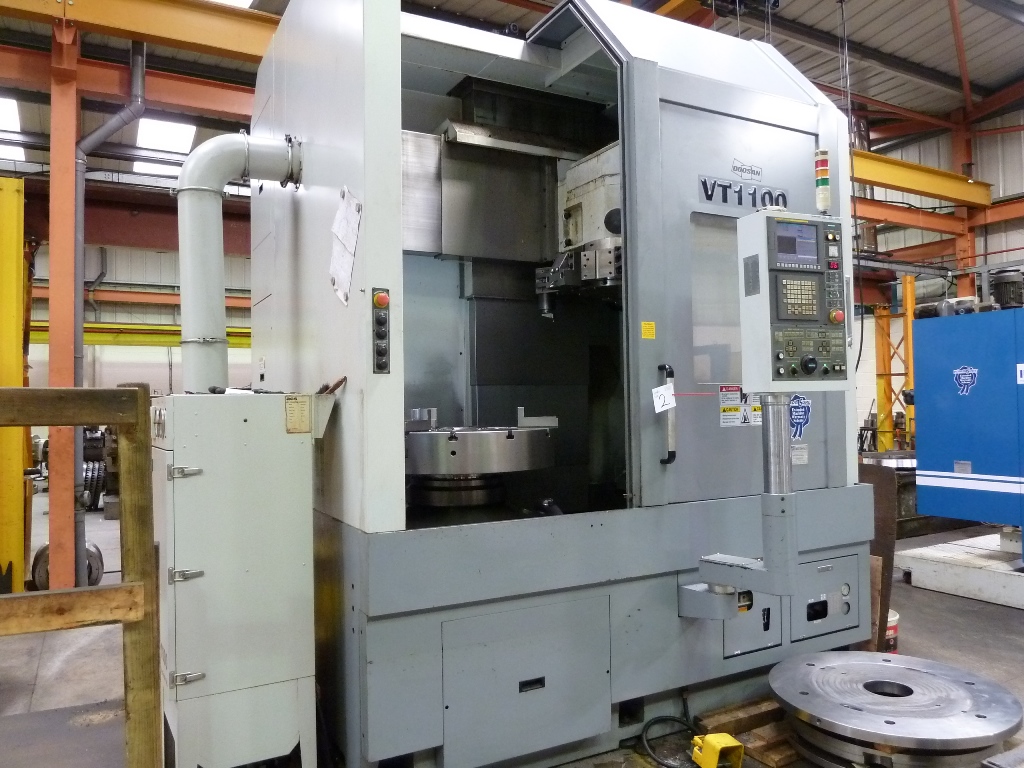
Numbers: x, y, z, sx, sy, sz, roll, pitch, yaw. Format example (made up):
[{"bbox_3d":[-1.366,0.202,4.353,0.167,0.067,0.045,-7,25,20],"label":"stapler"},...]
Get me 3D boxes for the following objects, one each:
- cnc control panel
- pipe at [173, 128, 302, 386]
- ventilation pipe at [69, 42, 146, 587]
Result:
[{"bbox_3d":[1.186,-0.333,3.120,0.410,0.726,0.179,0,-2,-22],"label":"cnc control panel"},{"bbox_3d":[-1.330,-0.596,3.646,0.575,1.302,0.210,0,-2,-28],"label":"pipe"},{"bbox_3d":[-3.630,-0.682,6.673,0.587,4.990,0.120,0,-2,-28],"label":"ventilation pipe"}]

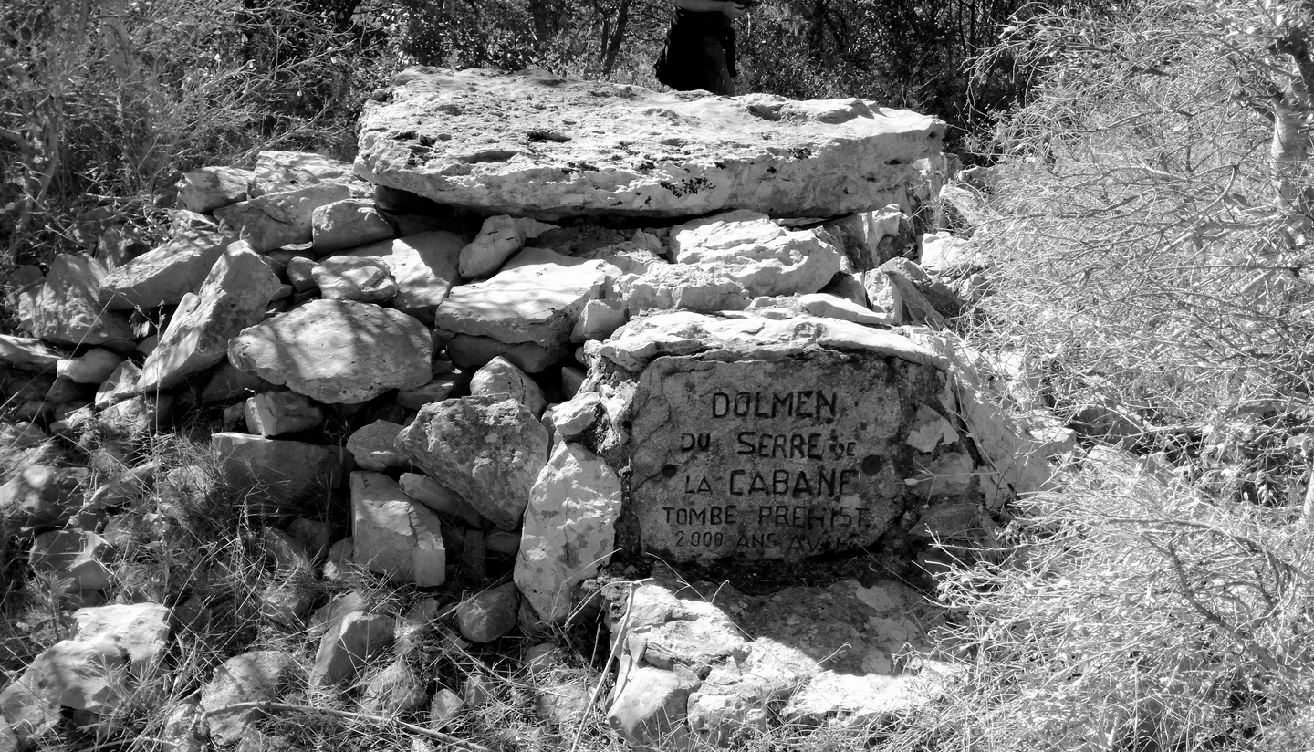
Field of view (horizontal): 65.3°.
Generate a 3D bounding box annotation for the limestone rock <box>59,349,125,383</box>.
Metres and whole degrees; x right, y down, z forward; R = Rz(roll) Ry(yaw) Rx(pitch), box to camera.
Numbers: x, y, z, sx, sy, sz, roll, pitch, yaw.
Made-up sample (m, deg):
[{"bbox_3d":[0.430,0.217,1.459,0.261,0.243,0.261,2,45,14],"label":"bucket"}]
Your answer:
[{"bbox_3d":[-1.906,-0.031,3.450,0.210,0.105,0.150,-12,23,-17],"label":"limestone rock"}]

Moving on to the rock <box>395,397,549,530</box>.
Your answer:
[{"bbox_3d":[-0.545,0.261,3.050,0.400,0.320,0.260,9,21,-4],"label":"rock"}]

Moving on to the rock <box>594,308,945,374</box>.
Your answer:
[{"bbox_3d":[0.316,-0.101,2.930,0.990,0.143,0.270,0,20,0],"label":"rock"}]

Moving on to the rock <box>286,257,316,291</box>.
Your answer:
[{"bbox_3d":[-1.180,-0.340,3.400,0.105,0.105,0.110,-7,21,-18],"label":"rock"}]

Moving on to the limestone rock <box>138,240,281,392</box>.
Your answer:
[{"bbox_3d":[-1.419,-0.190,3.250,0.200,0.560,0.200,36,-5,-12],"label":"limestone rock"}]

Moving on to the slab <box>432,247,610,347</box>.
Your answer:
[{"bbox_3d":[-0.431,-0.267,3.400,0.520,0.200,0.430,1,20,2],"label":"slab"}]

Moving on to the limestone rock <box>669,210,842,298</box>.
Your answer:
[{"bbox_3d":[0.322,-0.430,3.550,0.580,0.220,0.400,0,20,1],"label":"limestone rock"}]

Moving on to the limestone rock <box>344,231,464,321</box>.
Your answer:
[{"bbox_3d":[-0.815,-0.311,3.250,0.380,0.210,0.320,0,22,-11],"label":"limestone rock"}]

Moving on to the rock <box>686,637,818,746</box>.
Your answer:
[{"bbox_3d":[0.226,0.752,2.450,0.311,0.203,0.220,0,20,0],"label":"rock"}]

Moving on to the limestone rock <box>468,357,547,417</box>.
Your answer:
[{"bbox_3d":[-0.421,0.047,2.920,0.225,0.190,0.190,0,20,0],"label":"limestone rock"}]

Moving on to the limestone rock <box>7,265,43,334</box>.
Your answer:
[{"bbox_3d":[-2.246,-0.268,3.650,0.120,0.251,0.140,-12,24,-30],"label":"limestone rock"}]

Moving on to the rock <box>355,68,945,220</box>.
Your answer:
[{"bbox_3d":[-0.031,-0.937,4.150,2.120,0.300,1.200,1,25,-3],"label":"rock"}]

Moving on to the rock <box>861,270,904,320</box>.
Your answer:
[{"bbox_3d":[0.773,-0.275,3.500,0.130,0.160,0.160,7,22,19],"label":"rock"}]

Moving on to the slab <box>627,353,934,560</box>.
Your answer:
[{"bbox_3d":[0.339,0.232,2.930,0.846,0.583,0.150,0,15,0],"label":"slab"}]

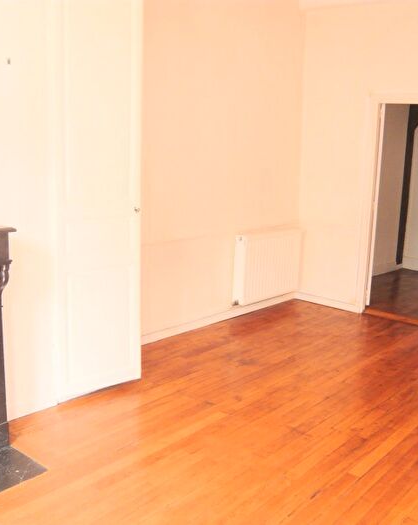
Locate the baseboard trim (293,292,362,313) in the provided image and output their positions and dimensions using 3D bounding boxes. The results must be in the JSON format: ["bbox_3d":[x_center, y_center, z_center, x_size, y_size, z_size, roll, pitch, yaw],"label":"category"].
[{"bbox_3d":[1.178,0.394,5.705,0.755,0.075,0.018,11,13,43],"label":"baseboard trim"}]

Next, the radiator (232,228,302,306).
[{"bbox_3d":[0.571,0.025,5.361,0.112,0.617,0.914,10,13,40],"label":"radiator"}]

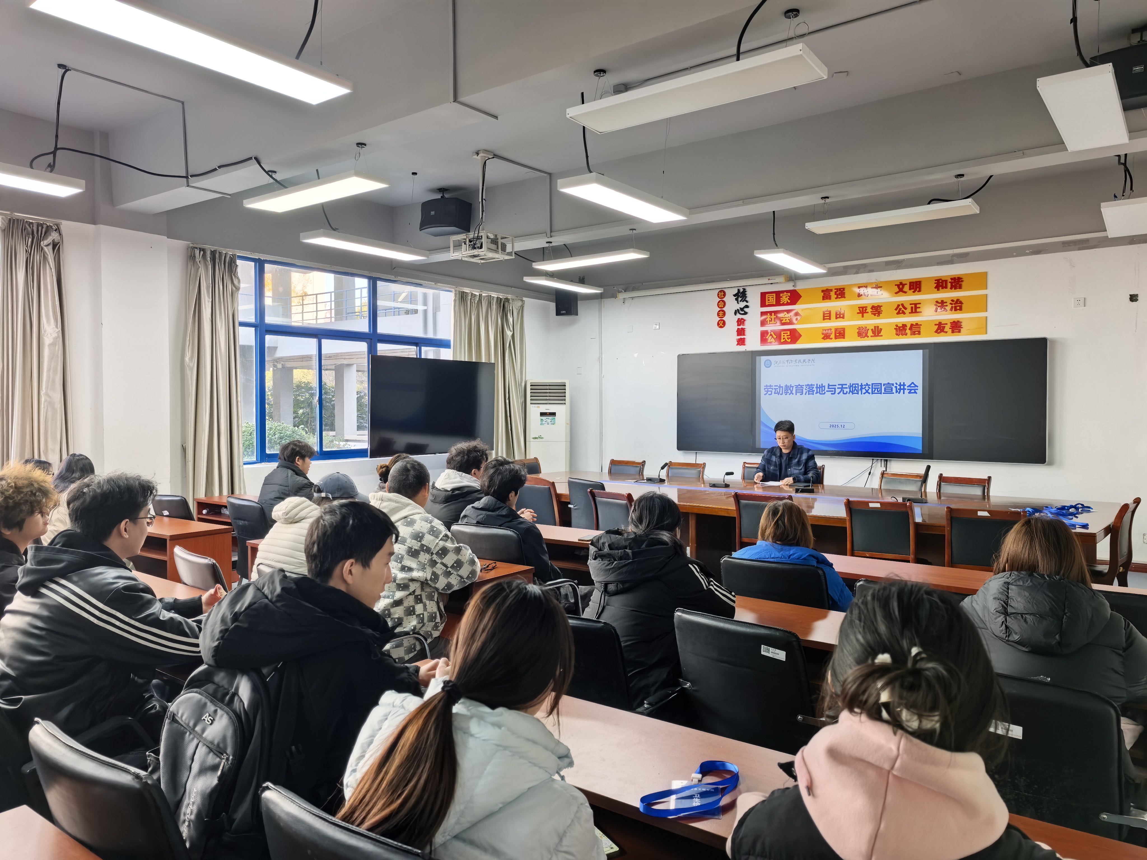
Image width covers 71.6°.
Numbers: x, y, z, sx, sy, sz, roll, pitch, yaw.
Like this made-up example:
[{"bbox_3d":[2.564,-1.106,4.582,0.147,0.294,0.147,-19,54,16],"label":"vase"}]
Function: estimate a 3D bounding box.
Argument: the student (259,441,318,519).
[{"bbox_3d":[-1.759,0.722,5.392,0.550,1.310,0.780,1,2,44],"label":"student"}]

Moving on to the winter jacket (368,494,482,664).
[{"bbox_3d":[-0.618,0.589,3.209,0.530,0.690,0.500,1,2,39],"label":"winter jacket"}]

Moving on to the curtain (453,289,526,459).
[{"bbox_3d":[-1.055,-0.294,10.070,0.170,2.810,1.300,1,2,37],"label":"curtain"}]

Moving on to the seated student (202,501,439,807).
[{"bbox_3d":[-0.489,0.825,1.939,0.800,1.300,0.580,-2,2,-44],"label":"seated student"}]

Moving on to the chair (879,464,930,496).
[{"bbox_3d":[3.065,0.869,7.564,0.480,0.910,0.560,1,2,38],"label":"chair"}]

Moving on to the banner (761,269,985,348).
[{"bbox_3d":[3.252,-1.323,8.901,2.491,0.644,0.020,1,2,38],"label":"banner"}]

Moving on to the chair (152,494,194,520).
[{"bbox_3d":[-2.889,0.931,6.205,0.550,0.890,0.580,1,2,30],"label":"chair"}]

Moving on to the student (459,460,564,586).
[{"bbox_3d":[-0.262,0.782,4.391,0.580,1.240,0.800,1,2,36],"label":"student"}]

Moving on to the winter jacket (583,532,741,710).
[{"bbox_3d":[0.286,0.676,2.482,0.560,0.740,0.540,1,2,40],"label":"winter jacket"}]

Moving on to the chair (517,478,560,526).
[{"bbox_3d":[-0.145,0.845,6.583,0.480,0.920,0.570,1,2,41],"label":"chair"}]

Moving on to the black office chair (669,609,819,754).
[{"bbox_3d":[0.576,0.984,2.377,0.560,0.950,0.580,1,2,41],"label":"black office chair"}]

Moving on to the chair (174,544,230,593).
[{"bbox_3d":[-1.543,0.997,3.835,0.550,0.890,0.580,1,2,44],"label":"chair"}]

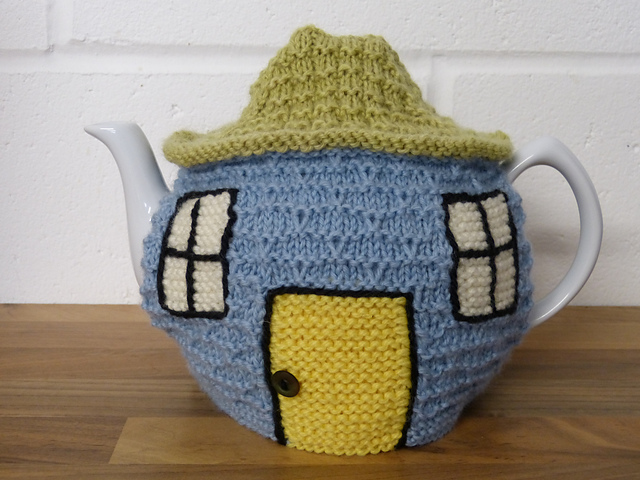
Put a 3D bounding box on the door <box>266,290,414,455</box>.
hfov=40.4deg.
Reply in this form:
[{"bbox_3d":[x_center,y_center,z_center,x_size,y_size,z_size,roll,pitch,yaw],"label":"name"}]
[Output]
[{"bbox_3d":[0.008,0.053,0.334,0.055,0.080,0.033,0,14,0],"label":"door"}]

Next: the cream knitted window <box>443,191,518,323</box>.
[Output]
[{"bbox_3d":[0.065,0.005,0.338,0.043,0.052,0.015,-14,19,-43],"label":"cream knitted window"}]

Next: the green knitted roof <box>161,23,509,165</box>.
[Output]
[{"bbox_3d":[0.009,-0.062,0.376,0.156,0.060,0.150,0,14,0],"label":"green knitted roof"}]

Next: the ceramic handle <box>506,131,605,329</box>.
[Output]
[{"bbox_3d":[0.103,-0.002,0.393,0.050,0.090,0.019,0,14,0],"label":"ceramic handle"}]

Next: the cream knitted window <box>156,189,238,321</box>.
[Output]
[{"bbox_3d":[-0.049,0.004,0.341,0.015,0.052,0.044,-13,19,-42],"label":"cream knitted window"}]

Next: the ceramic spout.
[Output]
[{"bbox_3d":[-0.083,-0.013,0.390,0.043,0.080,0.028,0,14,0],"label":"ceramic spout"}]

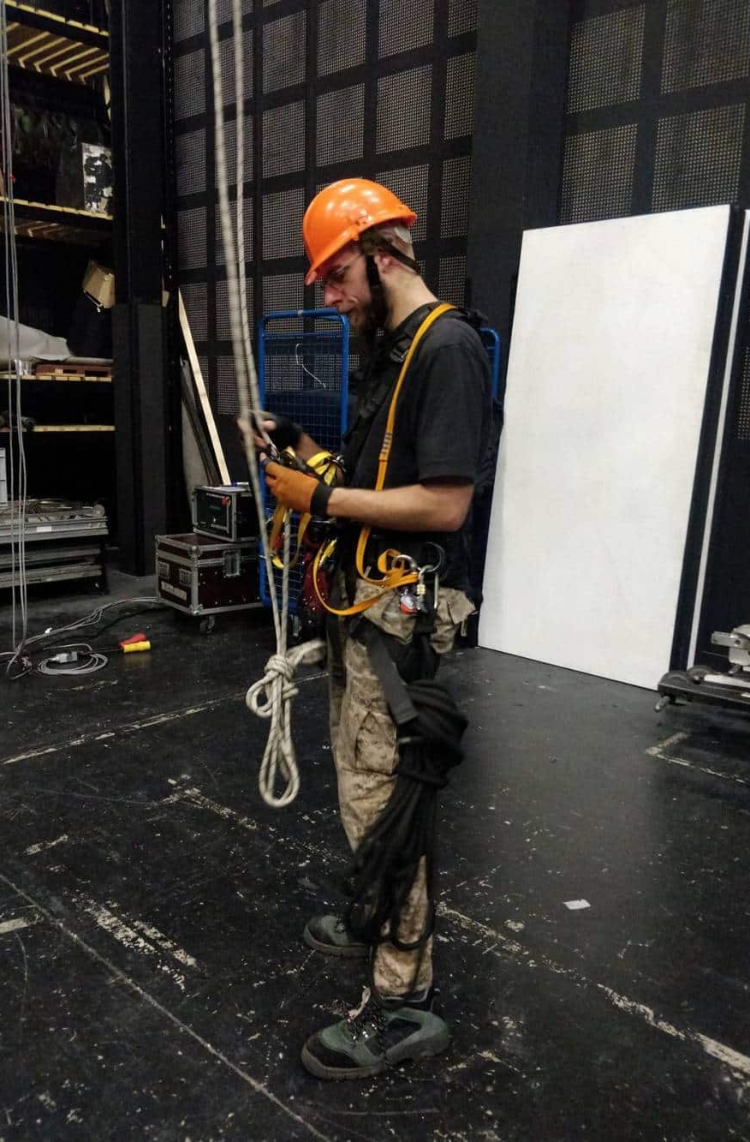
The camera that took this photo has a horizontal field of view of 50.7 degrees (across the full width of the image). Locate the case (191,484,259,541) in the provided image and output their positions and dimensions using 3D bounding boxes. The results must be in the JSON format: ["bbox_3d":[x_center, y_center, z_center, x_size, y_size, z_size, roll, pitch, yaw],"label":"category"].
[{"bbox_3d":[-0.865,-0.388,5.114,0.420,0.310,0.520,-9,15,-40],"label":"case"}]

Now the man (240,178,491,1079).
[{"bbox_3d":[-0.038,0.127,1.690,0.480,1.790,0.540,2,12,0],"label":"man"}]

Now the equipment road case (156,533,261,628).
[{"bbox_3d":[-0.963,0.041,5.110,0.700,0.534,0.500,-9,15,-40],"label":"equipment road case"}]

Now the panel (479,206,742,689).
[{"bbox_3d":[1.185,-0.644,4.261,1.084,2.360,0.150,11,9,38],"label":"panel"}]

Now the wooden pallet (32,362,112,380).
[{"bbox_3d":[-3.045,-1.925,7.527,0.800,0.140,1.100,-8,14,-41],"label":"wooden pallet"}]

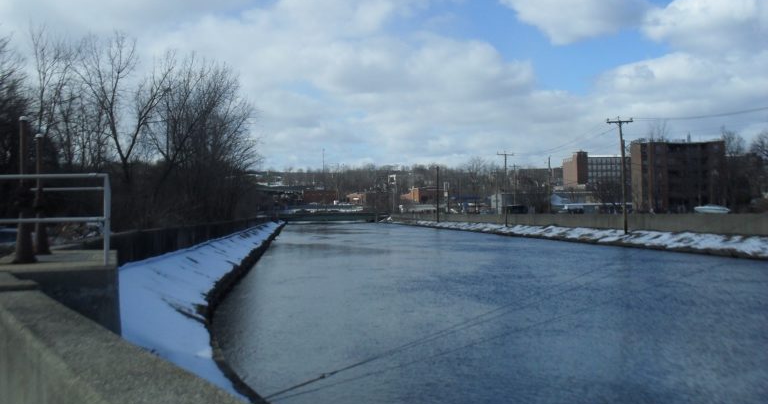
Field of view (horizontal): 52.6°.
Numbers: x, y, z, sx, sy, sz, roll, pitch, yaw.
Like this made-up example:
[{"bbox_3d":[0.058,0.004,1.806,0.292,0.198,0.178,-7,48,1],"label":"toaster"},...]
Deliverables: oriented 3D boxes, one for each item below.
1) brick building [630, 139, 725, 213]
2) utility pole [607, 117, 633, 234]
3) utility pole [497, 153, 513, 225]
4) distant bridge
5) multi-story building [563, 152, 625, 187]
[{"bbox_3d":[60.355,-4.651,160.500,15.800,14.600,14.500,-1,-1,10],"label":"brick building"},{"bbox_3d":[22.115,-2.457,72.000,2.450,10.900,0.350,-3,-1,-7],"label":"utility pole"},{"bbox_3d":[17.735,-1.938,114.000,2.450,11.100,0.350,-1,-1,-7],"label":"utility pole"},{"bbox_3d":[-15.785,4.506,238.000,33.000,3.100,9.000,0,-1,-7],"label":"distant bridge"},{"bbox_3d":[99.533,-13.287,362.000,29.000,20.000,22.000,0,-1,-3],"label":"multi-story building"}]

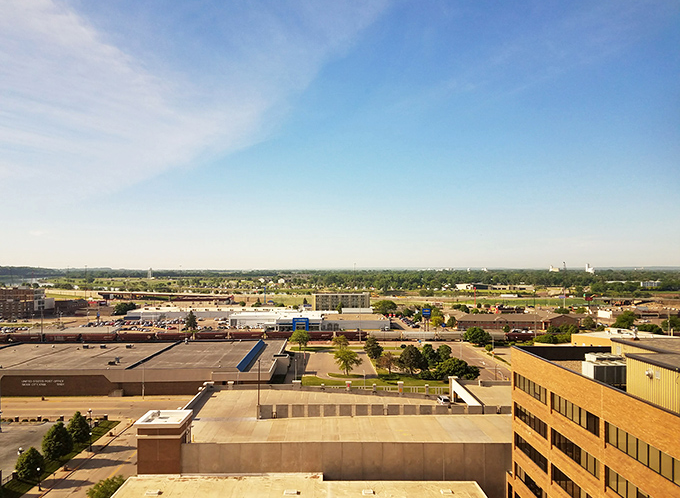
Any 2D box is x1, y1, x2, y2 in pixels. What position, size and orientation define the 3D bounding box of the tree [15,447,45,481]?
[{"bbox_3d":[-54.380,37.937,89.705,4.420,6.230,4.420,0,-2,0],"label":"tree"}]

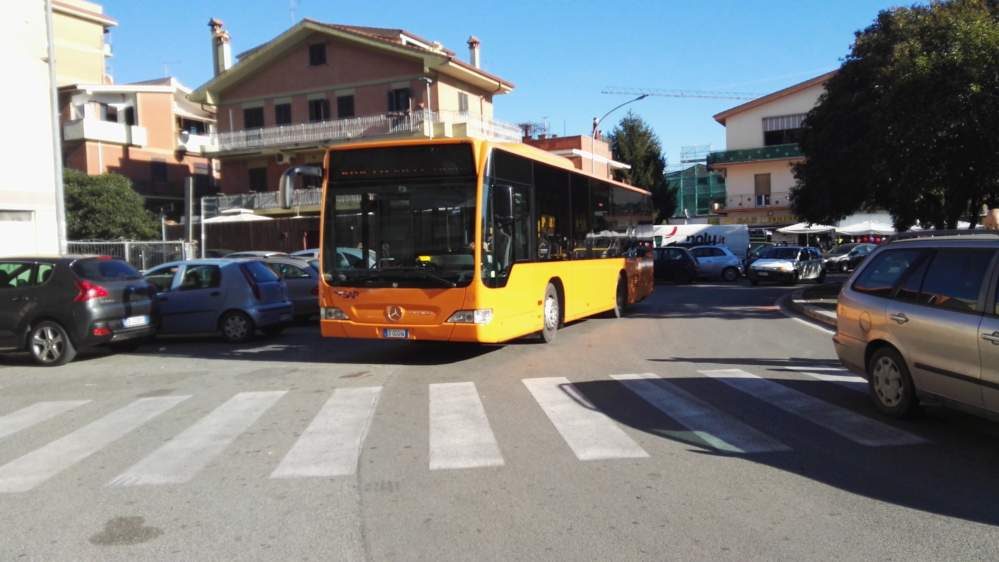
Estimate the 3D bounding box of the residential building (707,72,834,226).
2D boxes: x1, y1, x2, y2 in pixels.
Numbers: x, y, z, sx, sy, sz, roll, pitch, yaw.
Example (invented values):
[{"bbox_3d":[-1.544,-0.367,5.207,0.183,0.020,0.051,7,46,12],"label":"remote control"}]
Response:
[{"bbox_3d":[24.700,-7.504,54.000,16.000,12.800,11.000,0,2,29],"label":"residential building"}]

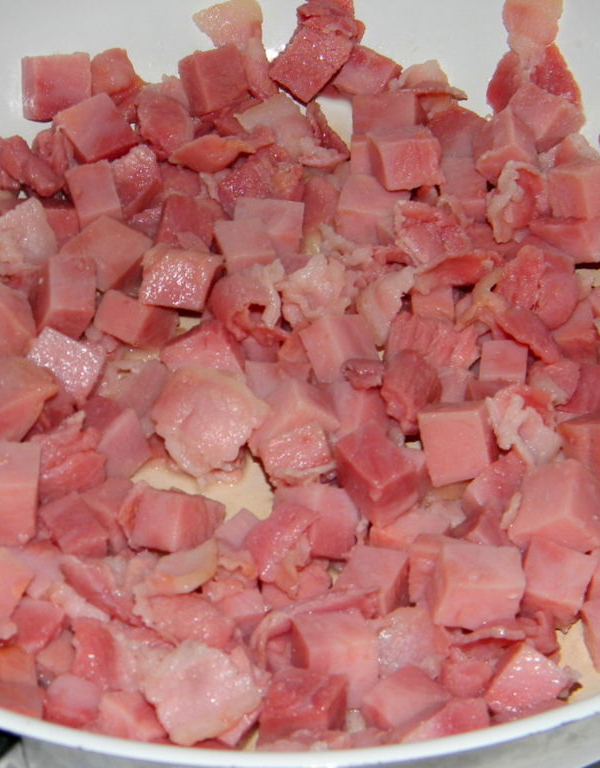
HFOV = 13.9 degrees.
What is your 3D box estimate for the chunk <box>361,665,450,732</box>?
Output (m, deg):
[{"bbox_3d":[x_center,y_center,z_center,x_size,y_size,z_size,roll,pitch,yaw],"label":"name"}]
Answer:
[{"bbox_3d":[0.021,0.065,0.485,0.013,0.010,0.011,-30,48,-25],"label":"chunk"}]

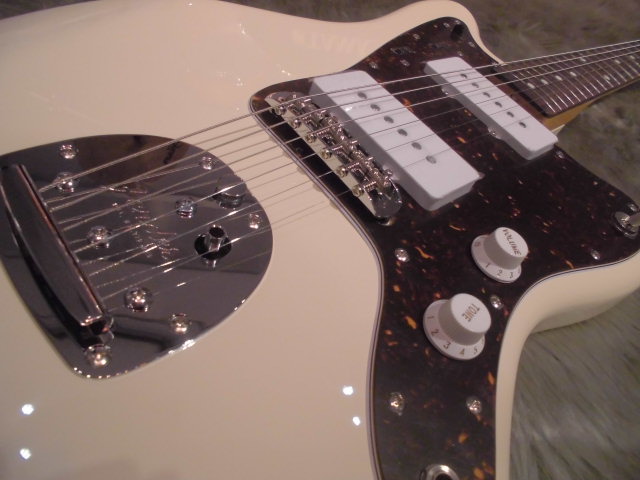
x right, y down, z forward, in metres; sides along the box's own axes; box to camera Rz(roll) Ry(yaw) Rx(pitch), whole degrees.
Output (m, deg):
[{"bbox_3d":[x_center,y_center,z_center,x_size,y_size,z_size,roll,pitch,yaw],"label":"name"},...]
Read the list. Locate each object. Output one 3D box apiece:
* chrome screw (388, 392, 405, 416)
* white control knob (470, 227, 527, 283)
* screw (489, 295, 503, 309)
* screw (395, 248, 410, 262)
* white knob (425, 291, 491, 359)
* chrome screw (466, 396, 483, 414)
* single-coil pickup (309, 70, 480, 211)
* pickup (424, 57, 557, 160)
[{"bbox_3d":[0.025,0.052,0.155,0.006,0.002,0.006,13,48,-15],"label":"chrome screw"},{"bbox_3d":[0.081,0.005,0.214,0.026,0.013,0.026,0,52,-25],"label":"white control knob"},{"bbox_3d":[0.074,0.026,0.200,0.006,0.002,0.006,13,48,-15],"label":"screw"},{"bbox_3d":[0.034,0.006,0.199,0.006,0.002,0.006,13,48,-15],"label":"screw"},{"bbox_3d":[0.053,0.030,0.179,0.026,0.013,0.026,13,48,-15],"label":"white knob"},{"bbox_3d":[0.053,0.056,0.164,0.006,0.002,0.006,13,48,-15],"label":"chrome screw"},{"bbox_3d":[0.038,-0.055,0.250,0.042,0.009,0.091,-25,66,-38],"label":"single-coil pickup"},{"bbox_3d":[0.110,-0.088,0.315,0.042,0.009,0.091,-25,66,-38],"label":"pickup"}]

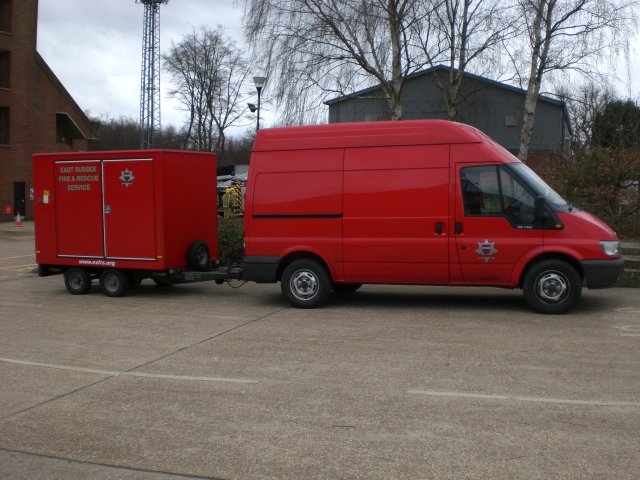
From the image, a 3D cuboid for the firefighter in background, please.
[{"bbox_3d":[-4.944,-1.847,37.960,0.600,1.840,0.420,0,4,9],"label":"firefighter in background"}]

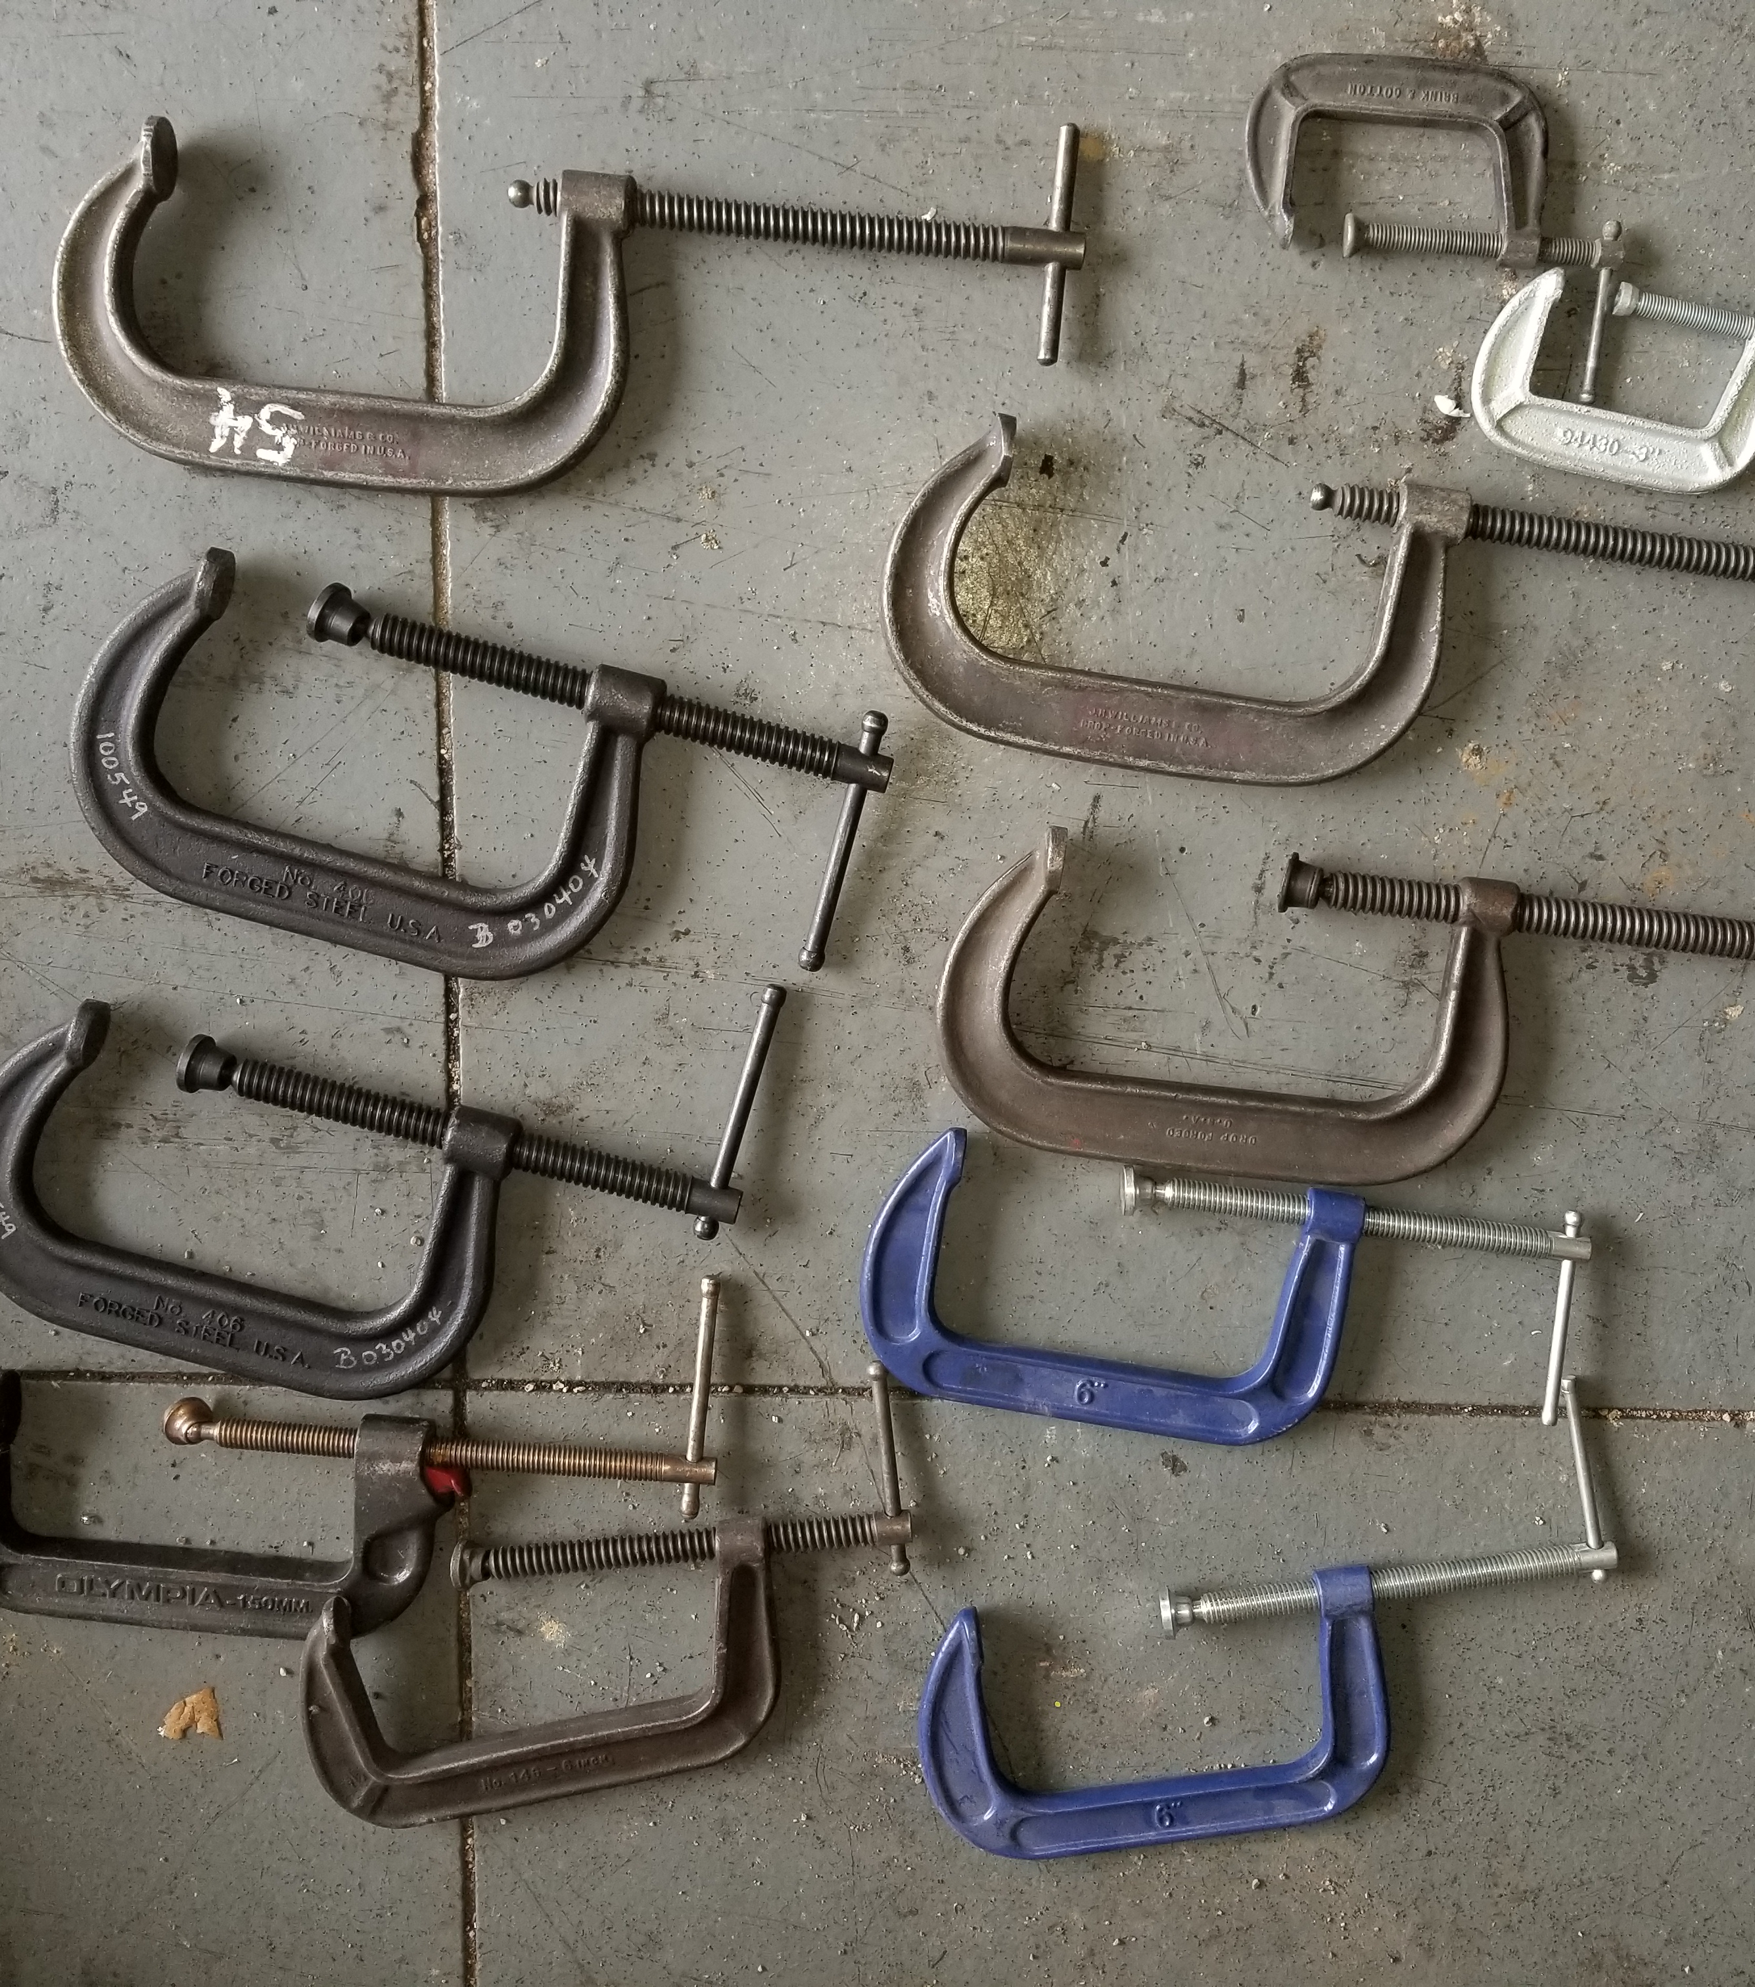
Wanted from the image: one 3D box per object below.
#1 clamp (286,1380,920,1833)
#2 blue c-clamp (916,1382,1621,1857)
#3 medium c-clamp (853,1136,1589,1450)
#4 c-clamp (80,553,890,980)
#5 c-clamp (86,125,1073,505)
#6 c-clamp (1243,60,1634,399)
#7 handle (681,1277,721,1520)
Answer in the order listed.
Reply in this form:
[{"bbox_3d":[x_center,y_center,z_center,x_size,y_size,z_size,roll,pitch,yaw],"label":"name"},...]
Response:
[{"bbox_3d":[-0.137,0.309,1.010,0.321,0.034,0.215,-6,97,3],"label":"clamp"},{"bbox_3d":[0.195,0.320,1.006,0.359,0.028,0.213,-8,97,4],"label":"blue c-clamp"},{"bbox_3d":[0.169,0.153,0.985,0.353,0.028,0.141,7,98,2],"label":"medium c-clamp"},{"bbox_3d":[-0.199,-0.095,0.966,0.391,0.035,0.179,15,98,1],"label":"c-clamp"},{"bbox_3d":[-0.147,-0.328,0.933,0.483,0.036,0.192,6,98,2],"label":"c-clamp"},{"bbox_3d":[0.256,-0.353,0.918,0.177,0.023,0.148,4,98,2],"label":"c-clamp"},{"bbox_3d":[-0.089,0.204,1.001,0.009,0.009,0.122,5,91,2],"label":"handle"}]

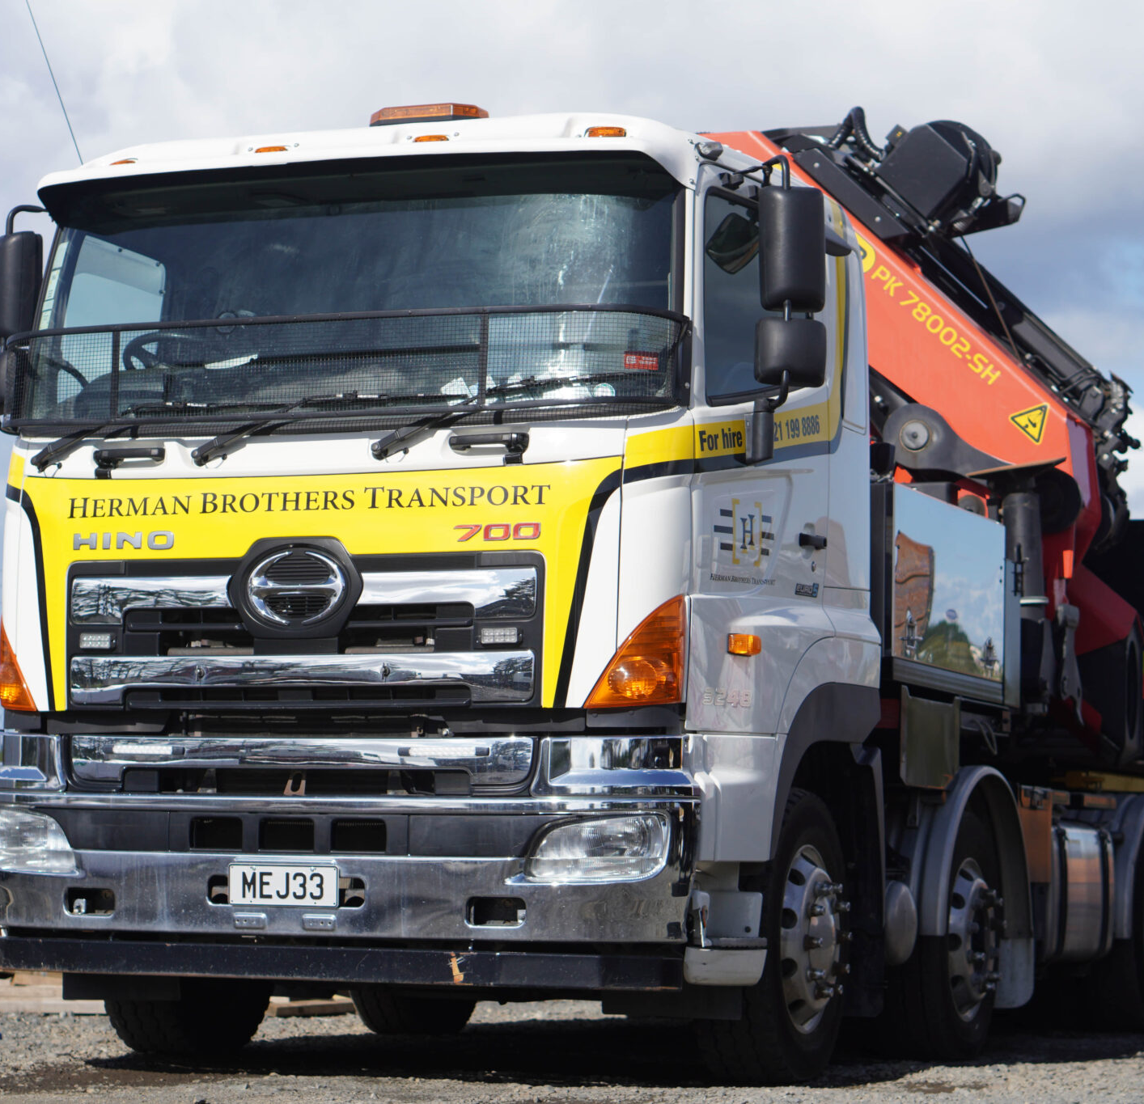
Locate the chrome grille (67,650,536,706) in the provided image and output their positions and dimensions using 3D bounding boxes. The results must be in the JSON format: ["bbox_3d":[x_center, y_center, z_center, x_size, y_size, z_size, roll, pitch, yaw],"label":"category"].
[{"bbox_3d":[-0.837,0.384,10.505,1.576,0.151,0.092,-1,-6,22],"label":"chrome grille"}]

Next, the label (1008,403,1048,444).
[{"bbox_3d":[1.982,-0.574,14.768,0.169,0.151,0.005,44,11,20],"label":"label"}]

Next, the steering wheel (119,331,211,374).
[{"bbox_3d":[-1.264,-0.595,11.399,0.464,0.082,0.464,-1,-33,22],"label":"steering wheel"}]

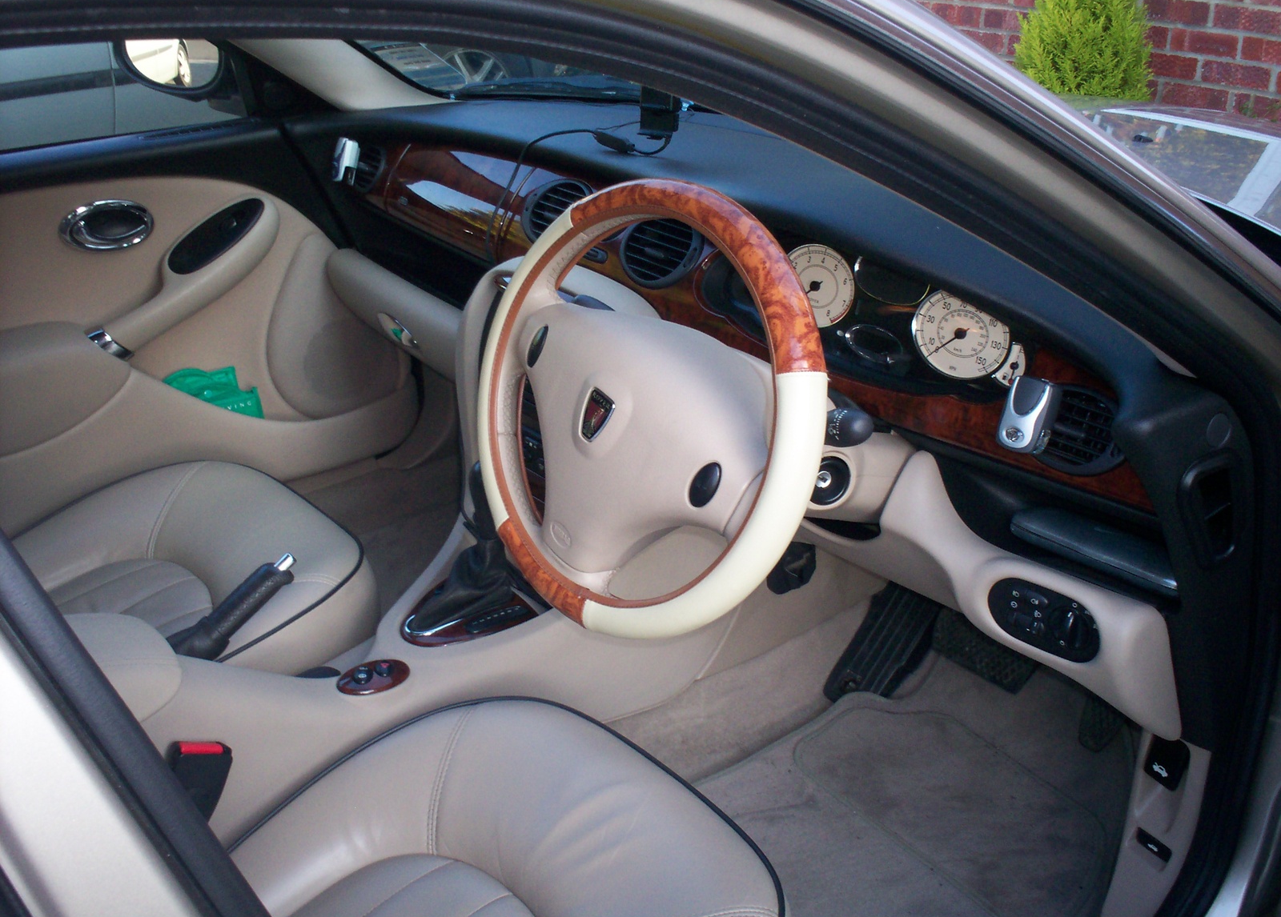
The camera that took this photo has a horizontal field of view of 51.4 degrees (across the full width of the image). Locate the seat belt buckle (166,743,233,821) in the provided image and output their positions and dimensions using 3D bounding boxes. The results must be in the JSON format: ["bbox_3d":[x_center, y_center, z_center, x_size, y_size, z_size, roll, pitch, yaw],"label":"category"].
[{"bbox_3d":[-0.427,0.320,1.288,0.055,0.090,0.029,14,10,-45],"label":"seat belt buckle"}]

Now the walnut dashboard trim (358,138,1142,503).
[{"bbox_3d":[-0.017,-0.239,1.552,0.118,0.157,1.370,-19,32,-35],"label":"walnut dashboard trim"}]

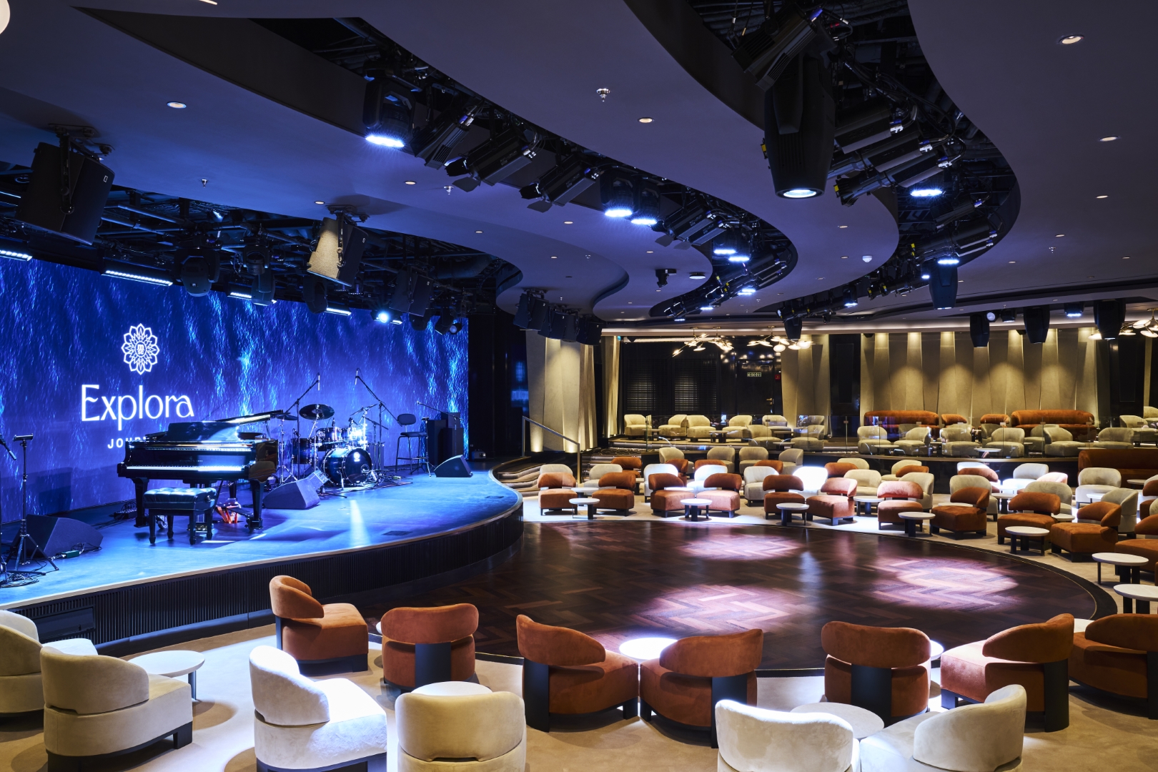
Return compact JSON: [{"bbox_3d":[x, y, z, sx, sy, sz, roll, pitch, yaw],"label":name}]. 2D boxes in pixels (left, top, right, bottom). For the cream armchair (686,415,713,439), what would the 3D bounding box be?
[{"bbox_3d":[3.404,1.174,23.285,0.671,0.706,0.691,0,0,-22],"label":"cream armchair"}]

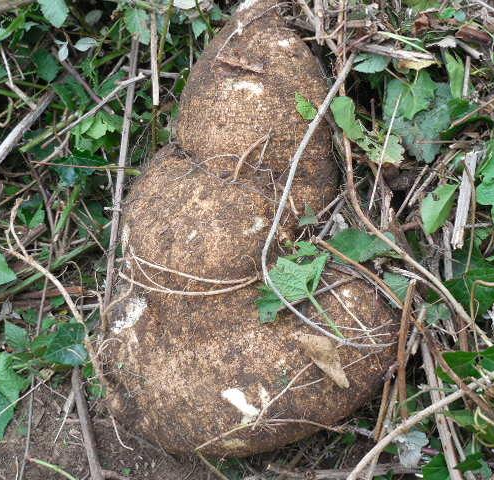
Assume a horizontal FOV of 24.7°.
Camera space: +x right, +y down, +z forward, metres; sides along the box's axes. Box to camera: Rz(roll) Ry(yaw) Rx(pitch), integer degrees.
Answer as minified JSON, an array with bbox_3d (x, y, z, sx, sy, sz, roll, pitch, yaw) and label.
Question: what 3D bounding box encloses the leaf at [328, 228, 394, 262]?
[{"bbox_3d":[0.118,0.006,1.177,0.069,0.018,0.039,-2,60,-1],"label":"leaf"}]

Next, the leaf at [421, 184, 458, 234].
[{"bbox_3d":[0.184,-0.029,1.078,0.031,0.014,0.054,24,66,-3],"label":"leaf"}]

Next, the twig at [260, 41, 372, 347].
[{"bbox_3d":[0.062,-0.042,1.024,0.100,0.050,0.311,0,63,0],"label":"twig"}]

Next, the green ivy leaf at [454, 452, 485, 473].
[{"bbox_3d":[0.216,0.216,1.094,0.031,0.012,0.019,-5,63,-3],"label":"green ivy leaf"}]

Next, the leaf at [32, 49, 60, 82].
[{"bbox_3d":[-0.243,-0.210,1.361,0.032,0.012,0.049,-17,67,-7],"label":"leaf"}]

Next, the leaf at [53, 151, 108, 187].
[{"bbox_3d":[-0.190,-0.080,1.276,0.064,0.018,0.045,5,60,3],"label":"leaf"}]

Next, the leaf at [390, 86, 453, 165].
[{"bbox_3d":[0.177,-0.118,1.147,0.063,0.018,0.088,-7,67,-3],"label":"leaf"}]

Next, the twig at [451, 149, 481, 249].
[{"bbox_3d":[0.243,-0.046,1.247,0.014,0.014,0.127,12,64,6],"label":"twig"}]

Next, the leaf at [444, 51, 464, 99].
[{"bbox_3d":[0.244,-0.196,1.334,0.028,0.015,0.066,6,64,-23],"label":"leaf"}]

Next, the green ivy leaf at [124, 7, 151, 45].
[{"bbox_3d":[-0.115,-0.226,1.186,0.029,0.010,0.045,-19,68,-8],"label":"green ivy leaf"}]

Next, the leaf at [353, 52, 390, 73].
[{"bbox_3d":[0.128,-0.182,1.156,0.038,0.009,0.026,-3,53,-2],"label":"leaf"}]

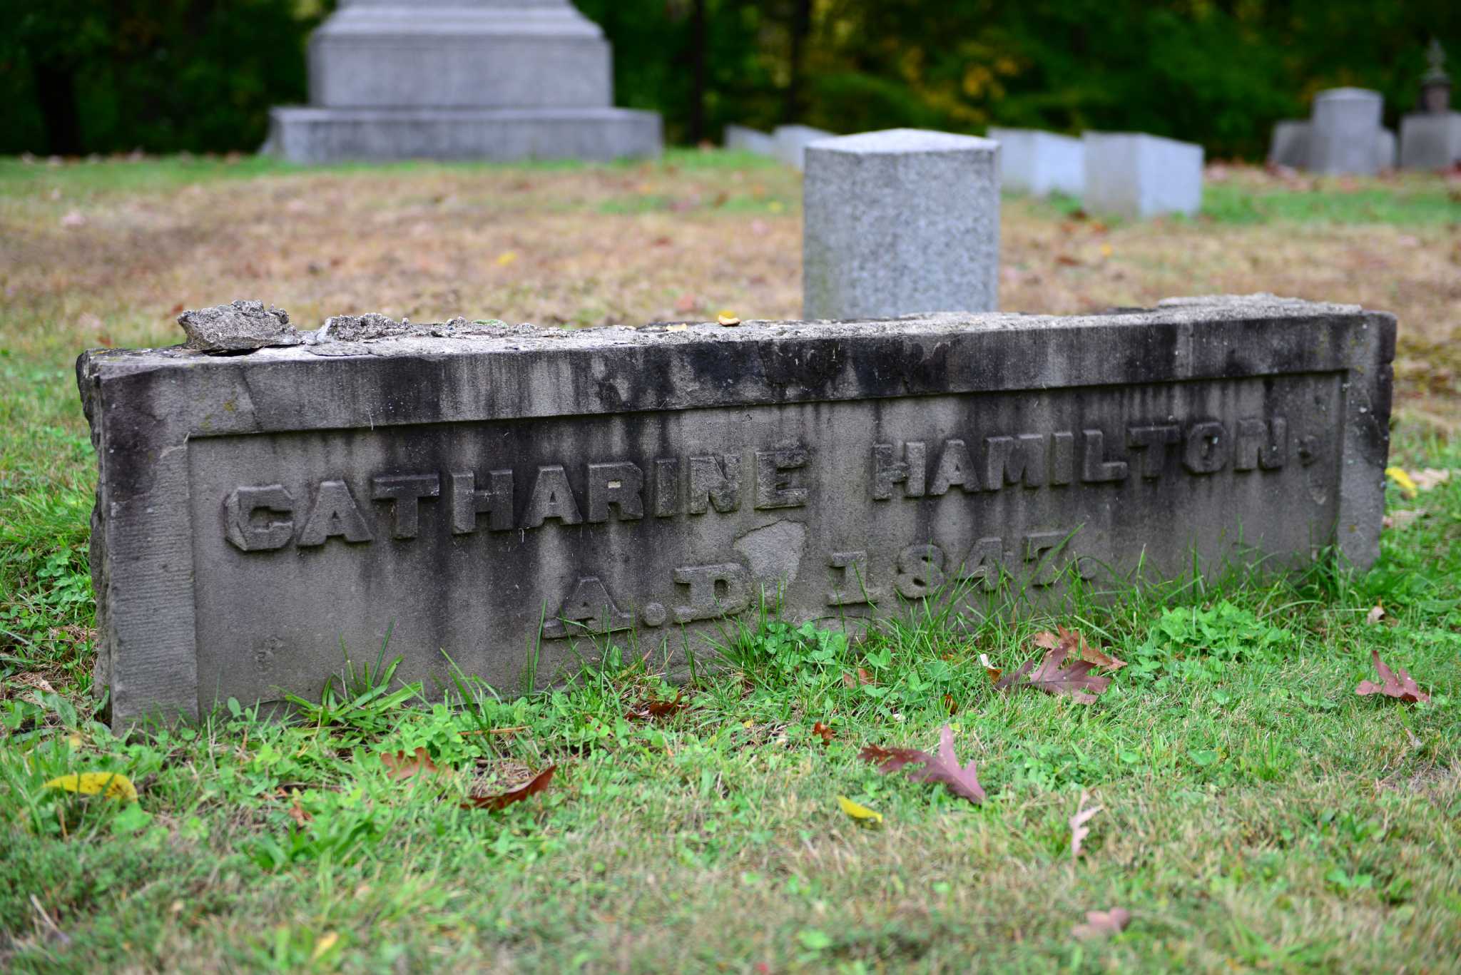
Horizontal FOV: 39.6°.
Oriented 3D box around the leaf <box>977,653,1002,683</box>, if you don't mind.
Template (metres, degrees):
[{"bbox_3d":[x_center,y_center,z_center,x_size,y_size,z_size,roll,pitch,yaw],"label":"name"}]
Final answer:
[{"bbox_3d":[0.314,0.217,2.453,0.028,0.028,0.032,1,9,7],"label":"leaf"}]

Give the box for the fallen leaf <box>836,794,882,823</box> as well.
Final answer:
[{"bbox_3d":[0.125,0.311,1.965,0.045,0.017,0.023,6,11,32],"label":"fallen leaf"}]

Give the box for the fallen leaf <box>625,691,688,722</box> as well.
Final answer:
[{"bbox_3d":[-0.080,0.235,2.186,0.065,0.020,0.045,-3,12,-15],"label":"fallen leaf"}]

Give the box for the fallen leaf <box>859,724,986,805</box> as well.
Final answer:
[{"bbox_3d":[0.194,0.281,2.057,0.134,0.048,0.084,5,11,28],"label":"fallen leaf"}]

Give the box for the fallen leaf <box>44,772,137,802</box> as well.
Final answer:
[{"bbox_3d":[-0.639,0.299,2.029,0.092,0.020,0.038,-2,10,-15],"label":"fallen leaf"}]

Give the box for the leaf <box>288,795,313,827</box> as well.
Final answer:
[{"bbox_3d":[-0.390,0.293,1.838,0.025,0.018,0.035,0,12,0],"label":"leaf"}]

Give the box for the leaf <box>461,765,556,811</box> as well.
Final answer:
[{"bbox_3d":[-0.208,0.281,1.895,0.085,0.030,0.055,-3,12,-15],"label":"leaf"}]

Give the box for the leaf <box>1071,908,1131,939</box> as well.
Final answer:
[{"bbox_3d":[0.306,0.359,1.672,0.047,0.014,0.038,2,9,10],"label":"leaf"}]

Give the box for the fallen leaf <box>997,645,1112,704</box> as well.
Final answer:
[{"bbox_3d":[0.359,0.207,2.249,0.118,0.035,0.085,-2,12,-10],"label":"fallen leaf"}]

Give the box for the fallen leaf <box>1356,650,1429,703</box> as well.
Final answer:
[{"bbox_3d":[0.774,0.221,2.372,0.082,0.048,0.063,3,10,18],"label":"fallen leaf"}]

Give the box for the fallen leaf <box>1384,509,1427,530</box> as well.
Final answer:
[{"bbox_3d":[1.131,0.055,3.417,0.077,0.021,0.065,3,10,18],"label":"fallen leaf"}]

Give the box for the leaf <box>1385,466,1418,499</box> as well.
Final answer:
[{"bbox_3d":[1.042,-0.008,3.150,0.050,0.030,0.055,4,13,20],"label":"leaf"}]

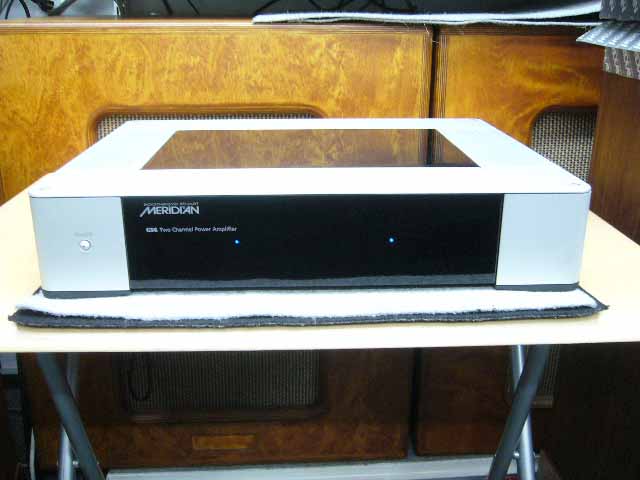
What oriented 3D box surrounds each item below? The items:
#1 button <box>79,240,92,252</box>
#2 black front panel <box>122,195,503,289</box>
[{"bbox_3d":[-0.180,0.005,0.497,0.010,0.010,0.005,-1,20,-2],"label":"button"},{"bbox_3d":[-0.004,0.001,0.509,0.293,0.076,0.010,-1,20,-2],"label":"black front panel"}]

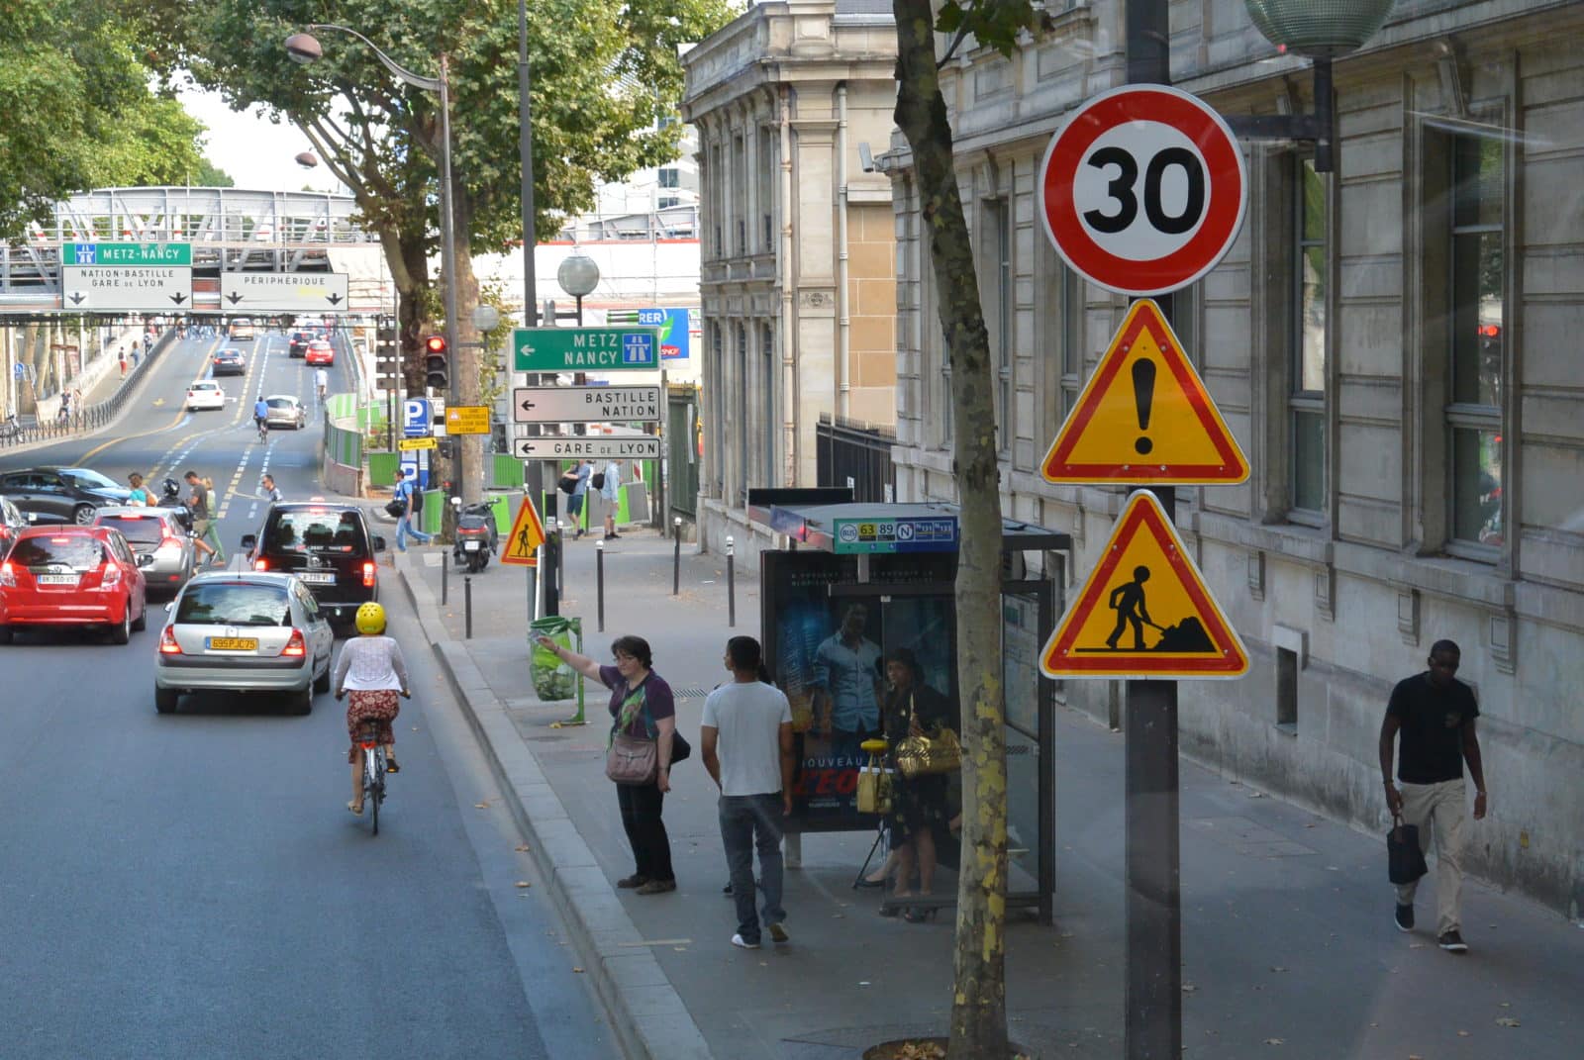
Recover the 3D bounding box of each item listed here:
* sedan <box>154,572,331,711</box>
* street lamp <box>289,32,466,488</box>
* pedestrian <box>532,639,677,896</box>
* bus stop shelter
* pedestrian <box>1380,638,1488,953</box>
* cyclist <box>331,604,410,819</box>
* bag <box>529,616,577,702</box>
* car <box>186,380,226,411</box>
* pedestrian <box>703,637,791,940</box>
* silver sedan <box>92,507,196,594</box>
[{"bbox_3d":[-5.879,1.121,35.168,1.650,1.420,3.770,-1,3,-5],"label":"sedan"},{"bbox_3d":[-7.537,-4.379,59.968,3.400,9.800,0.650,-1,4,-9],"label":"street lamp"},{"bbox_3d":[-1.156,1.437,20.446,0.740,1.610,0.620,-4,5,-42],"label":"pedestrian"},{"bbox_3d":[0.682,1.003,20.787,1.420,2.420,3.650,-1,4,-9],"label":"bus stop shelter"},{"bbox_3d":[3.626,1.464,18.442,0.620,1.730,0.580,-1,4,-7],"label":"pedestrian"},{"bbox_3d":[-3.140,1.338,24.400,0.580,1.580,0.850,-1,4,-9],"label":"cyclist"},{"bbox_3d":[-2.213,1.248,30.600,0.430,0.900,0.500,-1,4,-9],"label":"bag"},{"bbox_3d":[-28.312,-6.485,157.500,1.700,1.470,4.000,-1,6,-7],"label":"car"},{"bbox_3d":[-0.250,1.469,18.300,0.490,1.740,0.420,-1,4,-12],"label":"pedestrian"},{"bbox_3d":[-10.790,0.317,53.767,1.780,1.450,4.250,-1,3,-8],"label":"silver sedan"}]

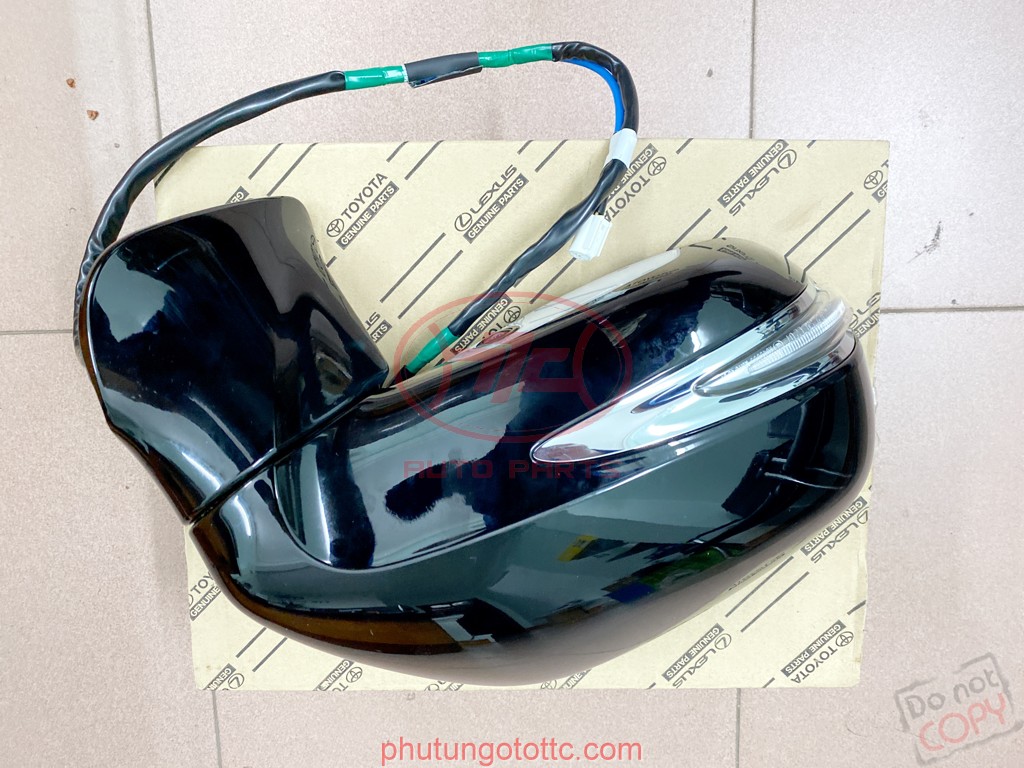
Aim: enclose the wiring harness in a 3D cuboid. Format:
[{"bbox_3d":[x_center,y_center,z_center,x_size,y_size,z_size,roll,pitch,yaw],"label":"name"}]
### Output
[{"bbox_3d":[-0.089,-0.095,0.446,0.338,0.060,0.187,-4,99,-2],"label":"wiring harness"}]

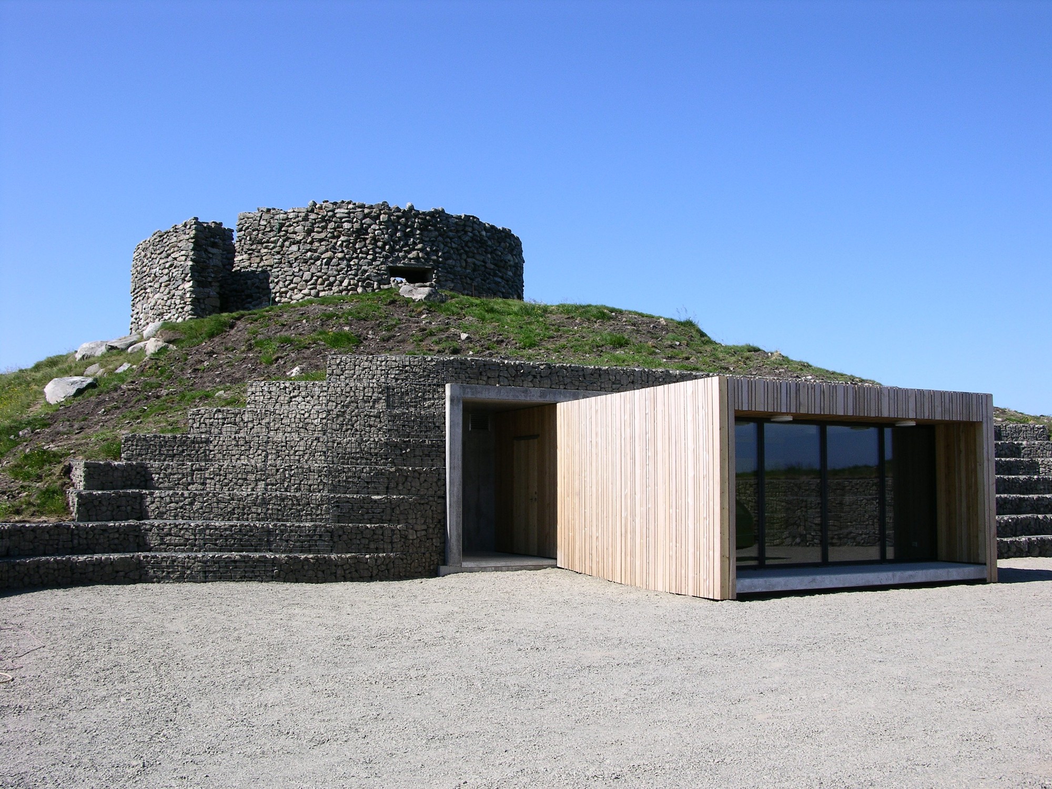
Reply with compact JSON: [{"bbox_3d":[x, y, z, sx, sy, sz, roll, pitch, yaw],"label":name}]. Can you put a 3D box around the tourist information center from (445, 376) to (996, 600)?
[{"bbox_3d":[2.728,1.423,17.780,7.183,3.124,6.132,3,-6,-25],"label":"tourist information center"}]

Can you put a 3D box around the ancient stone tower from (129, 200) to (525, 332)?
[{"bbox_3d":[-5.897,-2.990,32.675,11.659,2.754,11.659,0,-5,0],"label":"ancient stone tower"}]

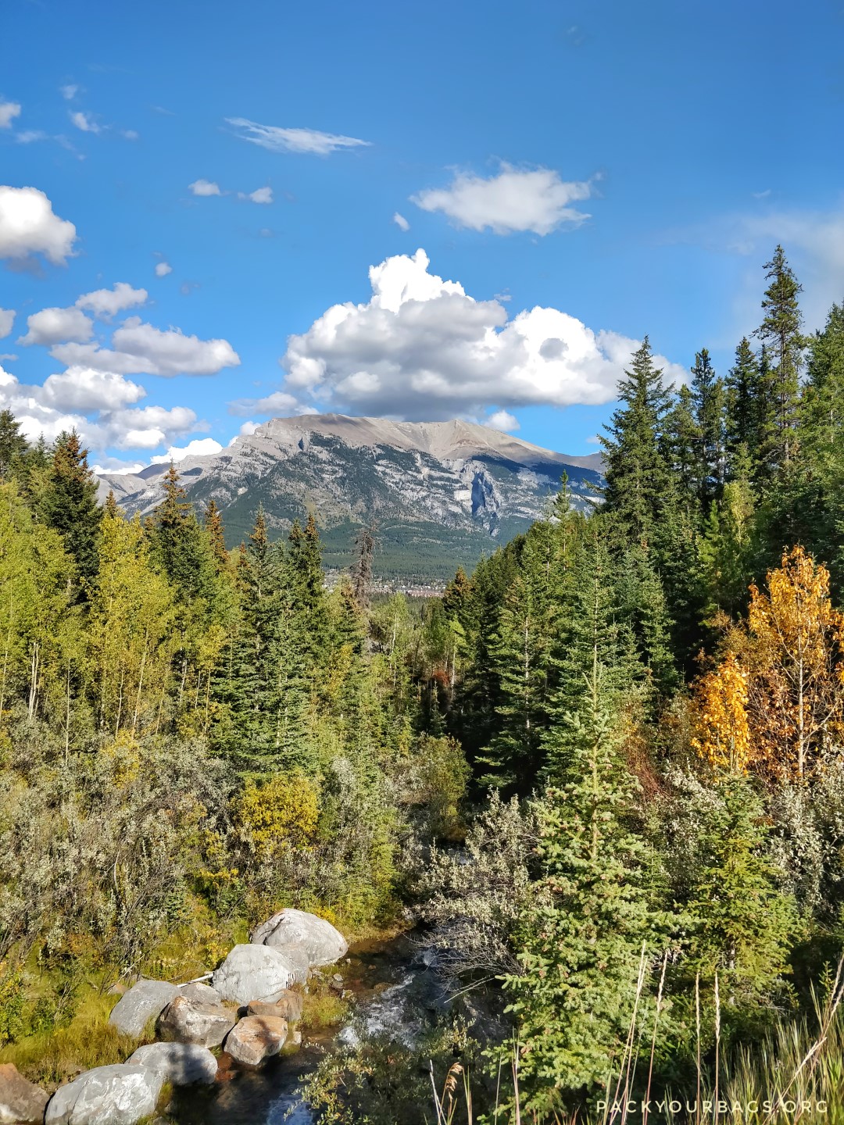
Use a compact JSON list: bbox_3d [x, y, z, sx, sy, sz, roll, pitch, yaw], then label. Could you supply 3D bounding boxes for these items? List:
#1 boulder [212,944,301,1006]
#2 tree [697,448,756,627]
[{"bbox_3d":[-2.370,5.860,11.100,1.250,0.780,1.050,0,0,0],"label":"boulder"},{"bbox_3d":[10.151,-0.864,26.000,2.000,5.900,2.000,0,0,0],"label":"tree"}]

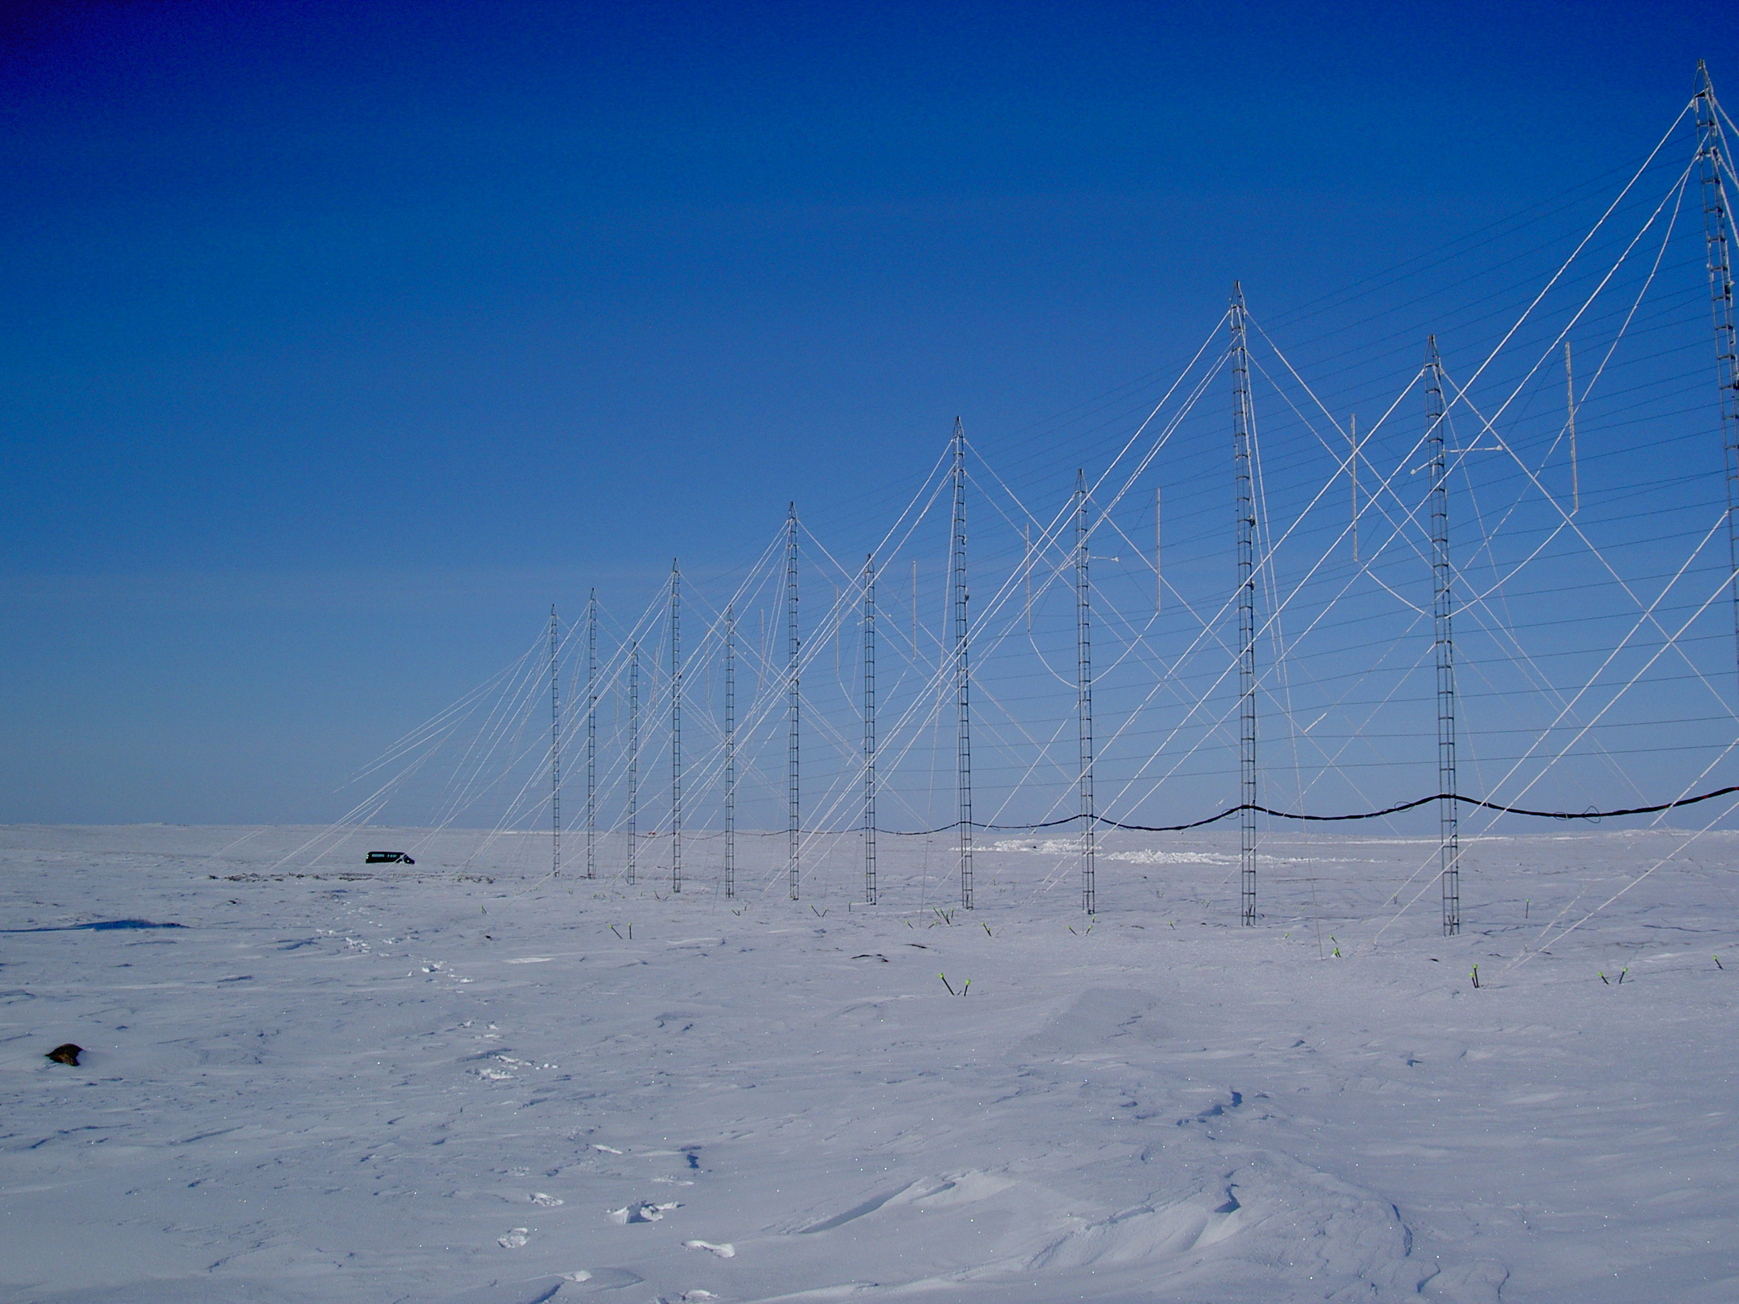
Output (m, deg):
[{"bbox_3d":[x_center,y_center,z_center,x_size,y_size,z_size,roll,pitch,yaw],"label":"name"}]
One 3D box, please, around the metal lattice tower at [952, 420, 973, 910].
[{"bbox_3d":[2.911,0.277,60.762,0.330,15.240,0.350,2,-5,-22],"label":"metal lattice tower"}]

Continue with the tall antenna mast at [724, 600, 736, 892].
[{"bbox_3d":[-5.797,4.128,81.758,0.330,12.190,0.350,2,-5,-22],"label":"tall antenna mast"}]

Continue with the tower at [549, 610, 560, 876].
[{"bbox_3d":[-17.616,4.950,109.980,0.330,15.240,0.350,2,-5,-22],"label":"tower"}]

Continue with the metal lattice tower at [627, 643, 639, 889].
[{"bbox_3d":[-11.553,5.459,96.020,0.330,12.190,0.350,2,-5,-22],"label":"metal lattice tower"}]

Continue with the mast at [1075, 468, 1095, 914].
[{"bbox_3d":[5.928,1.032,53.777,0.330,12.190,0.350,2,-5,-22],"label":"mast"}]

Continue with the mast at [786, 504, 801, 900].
[{"bbox_3d":[-2.894,1.832,74.985,0.330,15.240,0.350,2,-5,-22],"label":"mast"}]

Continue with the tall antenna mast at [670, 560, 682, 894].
[{"bbox_3d":[-8.747,3.307,88.988,0.330,15.240,0.350,2,-5,-22],"label":"tall antenna mast"}]

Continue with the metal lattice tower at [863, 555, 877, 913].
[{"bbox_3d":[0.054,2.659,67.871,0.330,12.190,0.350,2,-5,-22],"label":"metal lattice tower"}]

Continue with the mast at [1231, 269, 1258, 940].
[{"bbox_3d":[8.846,-1.247,46.377,0.330,15.240,0.350,2,-5,-22],"label":"mast"}]

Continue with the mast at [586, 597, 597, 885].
[{"bbox_3d":[-14.545,4.271,102.952,0.330,15.240,0.350,2,-5,-22],"label":"mast"}]

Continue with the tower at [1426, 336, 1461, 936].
[{"bbox_3d":[11.608,-0.410,39.722,0.330,12.190,0.350,2,-5,-22],"label":"tower"}]

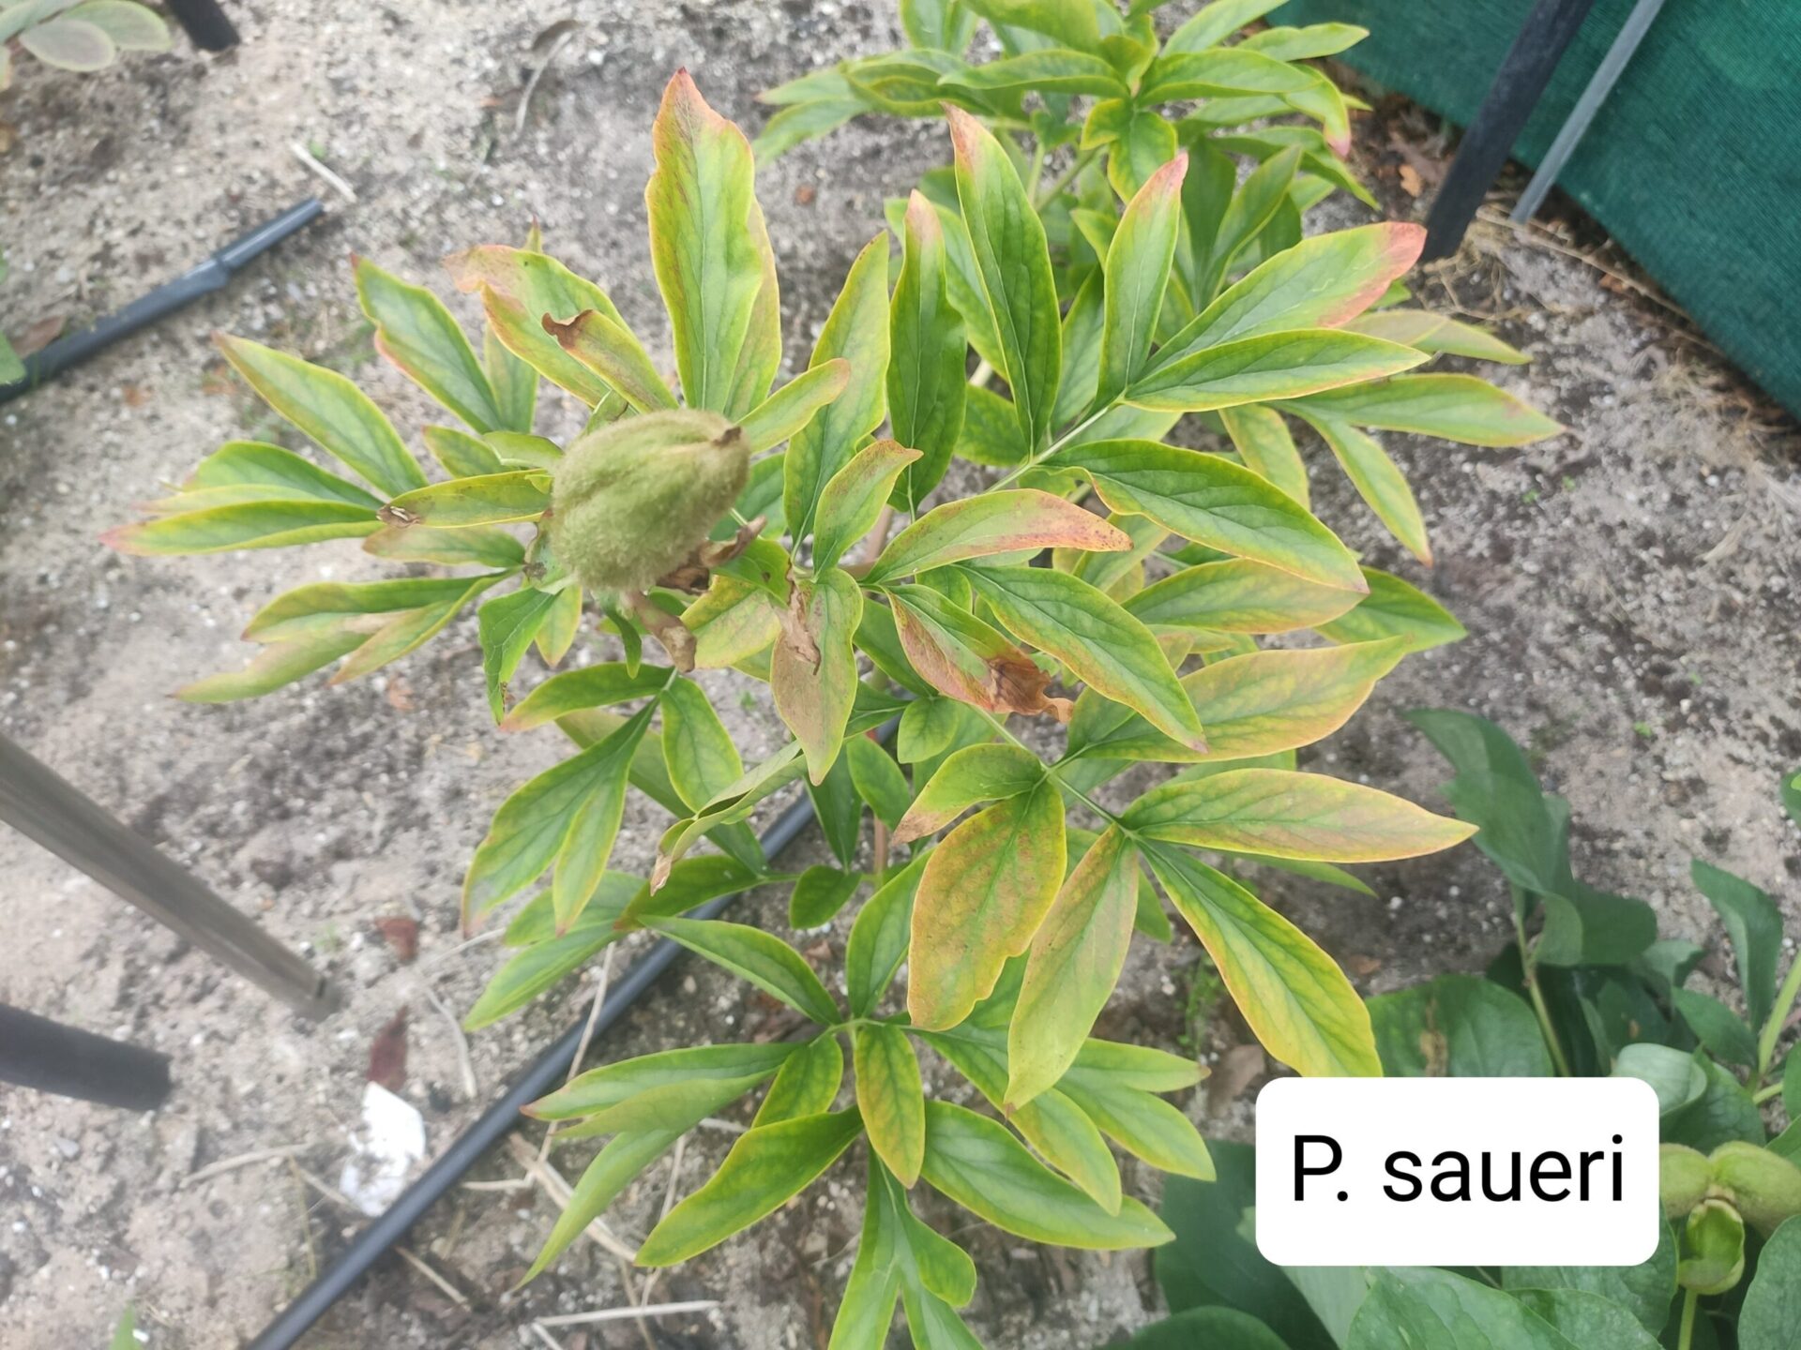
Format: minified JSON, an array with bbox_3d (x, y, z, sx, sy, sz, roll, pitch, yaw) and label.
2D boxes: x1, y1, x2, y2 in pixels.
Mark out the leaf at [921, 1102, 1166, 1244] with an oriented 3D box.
[{"bbox_3d":[0.053,0.200,0.535,0.120,0.018,0.035,28,67,-5],"label":"leaf"}]

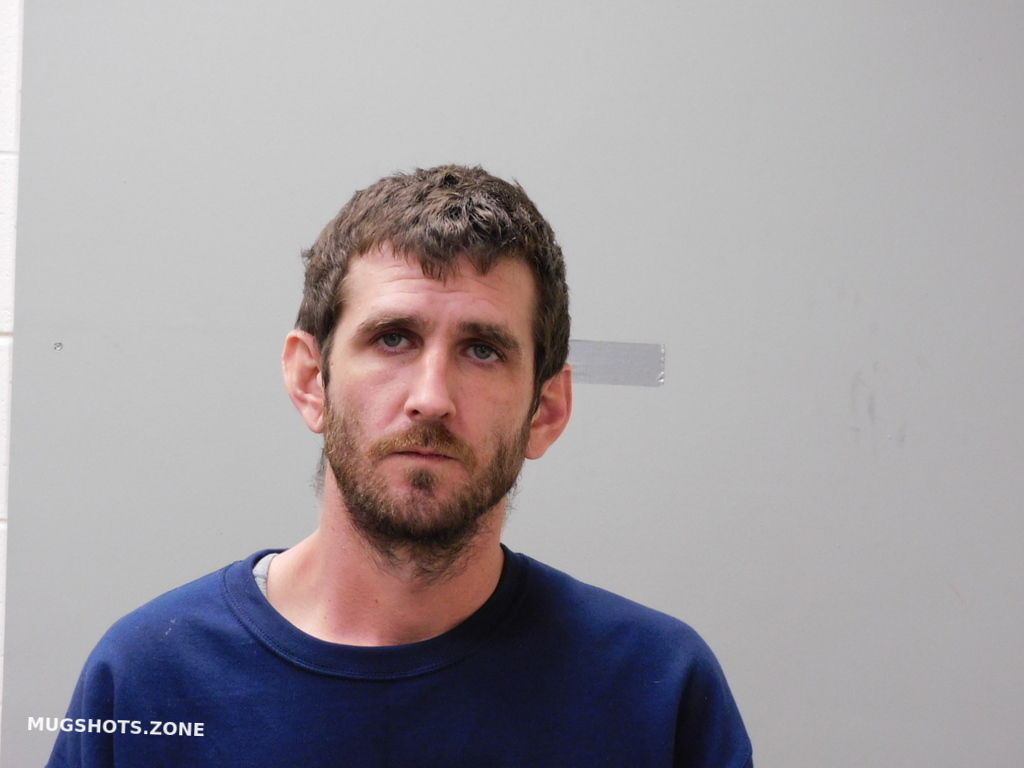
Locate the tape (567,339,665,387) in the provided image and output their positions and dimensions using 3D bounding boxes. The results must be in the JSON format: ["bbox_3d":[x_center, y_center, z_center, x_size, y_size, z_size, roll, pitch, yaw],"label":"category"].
[{"bbox_3d":[0.090,-0.024,3.460,0.160,0.048,0.002,3,0,0],"label":"tape"}]

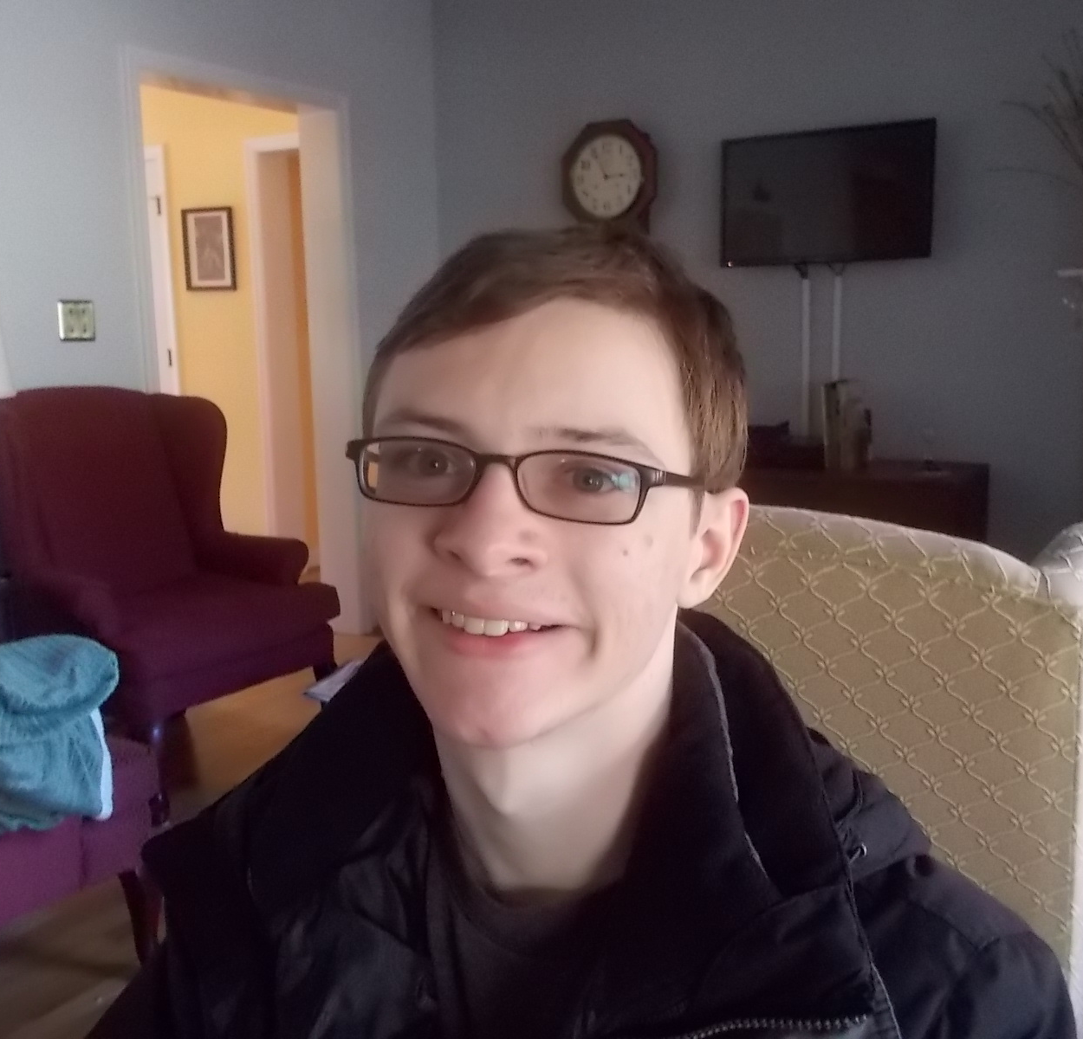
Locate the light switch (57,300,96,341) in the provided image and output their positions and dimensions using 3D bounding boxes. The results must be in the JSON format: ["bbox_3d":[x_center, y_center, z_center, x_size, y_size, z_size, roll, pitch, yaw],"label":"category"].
[{"bbox_3d":[-1.416,-0.607,3.550,0.015,0.124,0.124,5,11,33],"label":"light switch"}]

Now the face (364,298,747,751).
[{"bbox_3d":[0.012,-0.003,0.500,0.150,0.190,0.125,2,2,14],"label":"face"}]

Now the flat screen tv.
[{"bbox_3d":[0.968,-1.096,3.955,0.737,0.432,0.070,5,11,33],"label":"flat screen tv"}]

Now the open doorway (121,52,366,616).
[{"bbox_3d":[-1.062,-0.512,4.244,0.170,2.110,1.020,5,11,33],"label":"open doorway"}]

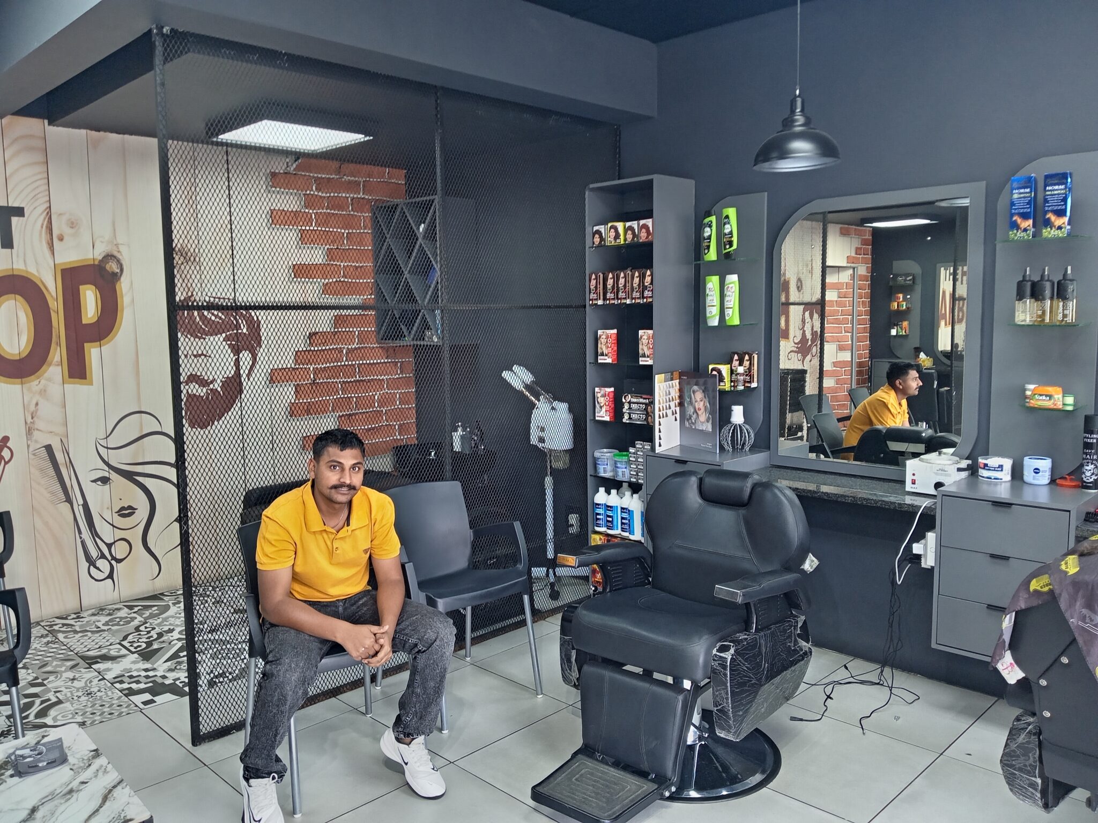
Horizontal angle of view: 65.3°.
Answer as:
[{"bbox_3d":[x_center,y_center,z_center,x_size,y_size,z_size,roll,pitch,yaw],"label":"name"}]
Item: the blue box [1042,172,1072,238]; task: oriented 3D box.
[{"bbox_3d":[1.743,-0.707,2.933,0.075,0.217,0.045,5,9,43],"label":"blue box"}]

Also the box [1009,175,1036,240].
[{"bbox_3d":[1.706,-0.734,3.081,0.075,0.220,0.050,5,9,44],"label":"box"}]

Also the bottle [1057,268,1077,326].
[{"bbox_3d":[1.814,-0.408,2.999,0.059,0.203,0.059,1,6,10],"label":"bottle"}]

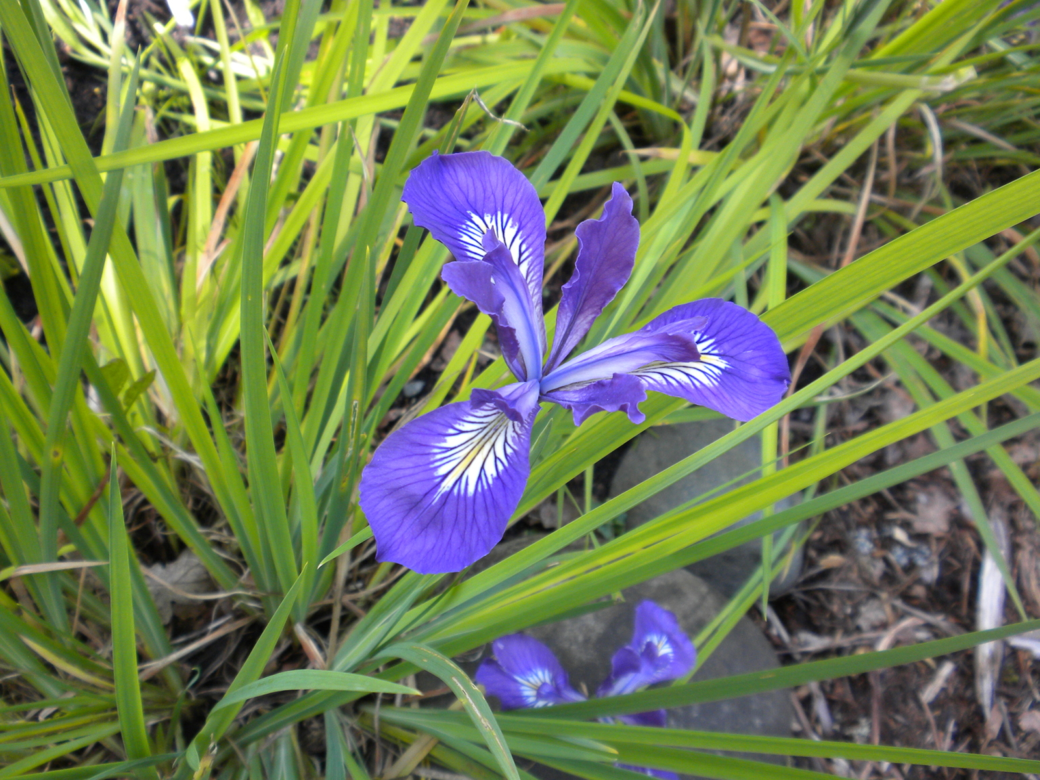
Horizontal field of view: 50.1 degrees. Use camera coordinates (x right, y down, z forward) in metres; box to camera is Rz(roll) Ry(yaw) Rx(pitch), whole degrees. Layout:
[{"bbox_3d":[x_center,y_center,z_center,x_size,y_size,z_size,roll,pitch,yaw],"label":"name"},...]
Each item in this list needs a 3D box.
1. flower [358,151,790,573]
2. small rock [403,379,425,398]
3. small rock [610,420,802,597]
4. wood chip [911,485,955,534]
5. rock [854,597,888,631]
[{"bbox_3d":[0.012,-0.007,0.250,0.097,0.045,0.105,4,56,0],"label":"flower"},{"bbox_3d":[-0.069,-0.001,0.724,0.015,0.009,0.014,4,56,0],"label":"small rock"},{"bbox_3d":[0.109,0.068,0.663,0.116,0.070,0.118,4,56,0],"label":"small rock"},{"bbox_3d":[0.255,0.074,0.687,0.026,0.015,0.033,4,56,0],"label":"wood chip"},{"bbox_3d":[0.205,0.131,0.648,0.019,0.012,0.020,4,56,0],"label":"rock"}]

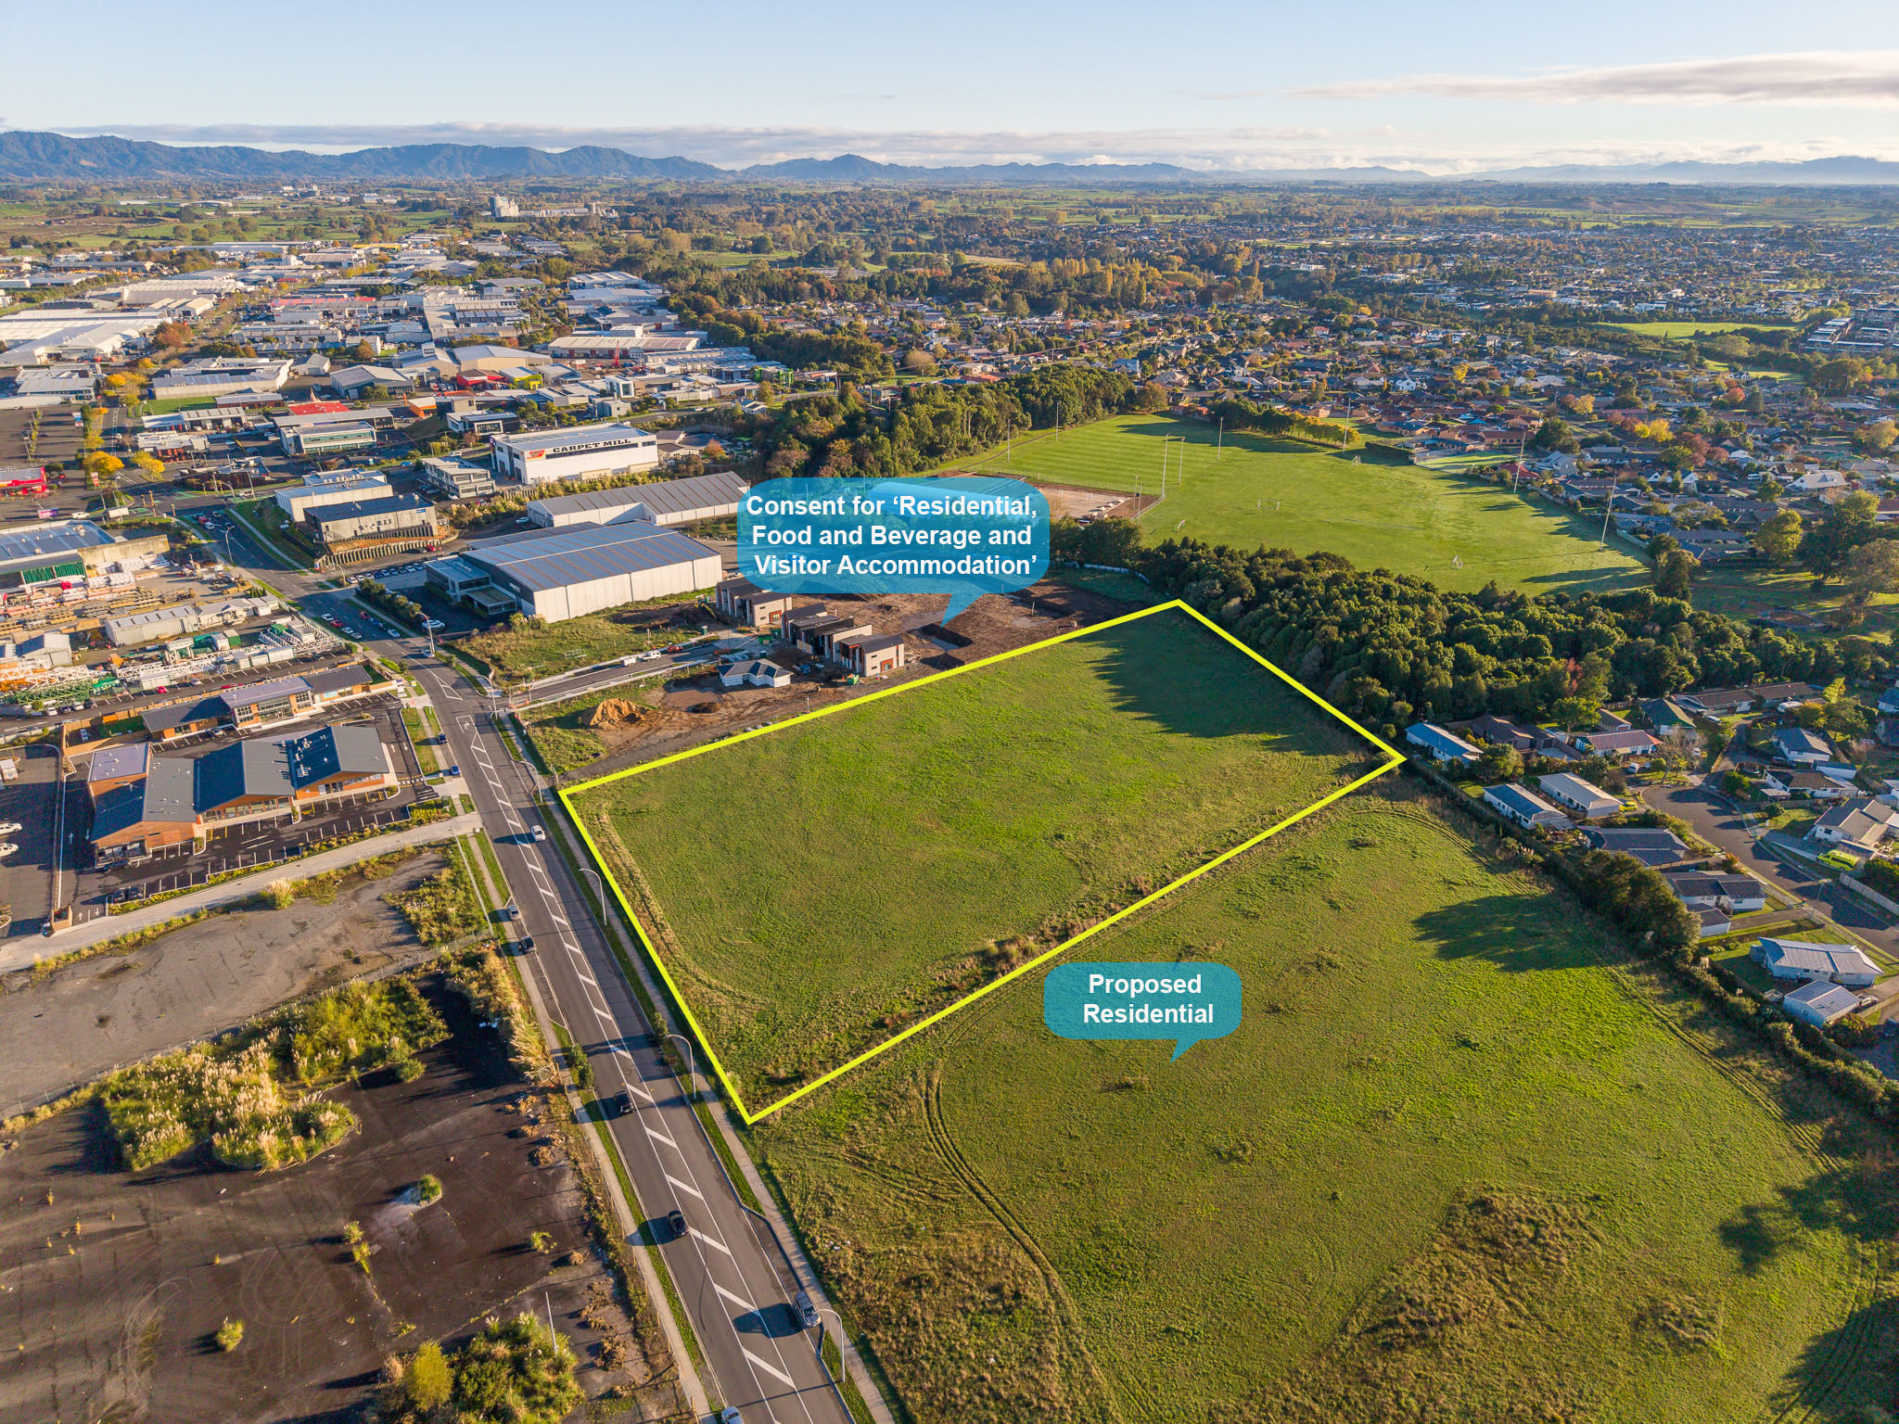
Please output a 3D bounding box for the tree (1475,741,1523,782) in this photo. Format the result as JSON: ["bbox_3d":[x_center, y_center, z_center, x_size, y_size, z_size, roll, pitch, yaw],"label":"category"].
[{"bbox_3d":[116.510,10.850,279.330,9.340,9.030,9.340,0,22,0],"label":"tree"}]

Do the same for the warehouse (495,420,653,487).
[{"bbox_3d":[-155.340,-108.340,547.410,55.960,12.610,36.480,-16,27,-34],"label":"warehouse"}]

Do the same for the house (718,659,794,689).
[{"bbox_3d":[-49.189,-9.550,327.249,14.800,4.200,15.800,-17,28,-36],"label":"house"}]

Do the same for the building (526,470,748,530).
[{"bbox_3d":[-110.241,-78.151,490.179,80.000,8.000,39.500,-17,28,-36],"label":"building"}]

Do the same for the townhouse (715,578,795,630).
[{"bbox_3d":[-56.750,-32.690,382.890,12.200,7.500,23.400,-16,27,-34],"label":"townhouse"}]

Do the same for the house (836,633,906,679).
[{"bbox_3d":[-20.280,-15.670,341.530,12.300,7.300,12.600,-16,27,-34],"label":"house"}]

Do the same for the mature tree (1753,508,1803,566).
[{"bbox_3d":[272.820,-57.420,434.220,14.010,19.080,14.010,0,22,0],"label":"mature tree"}]

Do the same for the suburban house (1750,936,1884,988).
[{"bbox_3d":[141.070,40.010,214.030,15.630,4.360,8.530,4,22,9],"label":"suburban house"}]

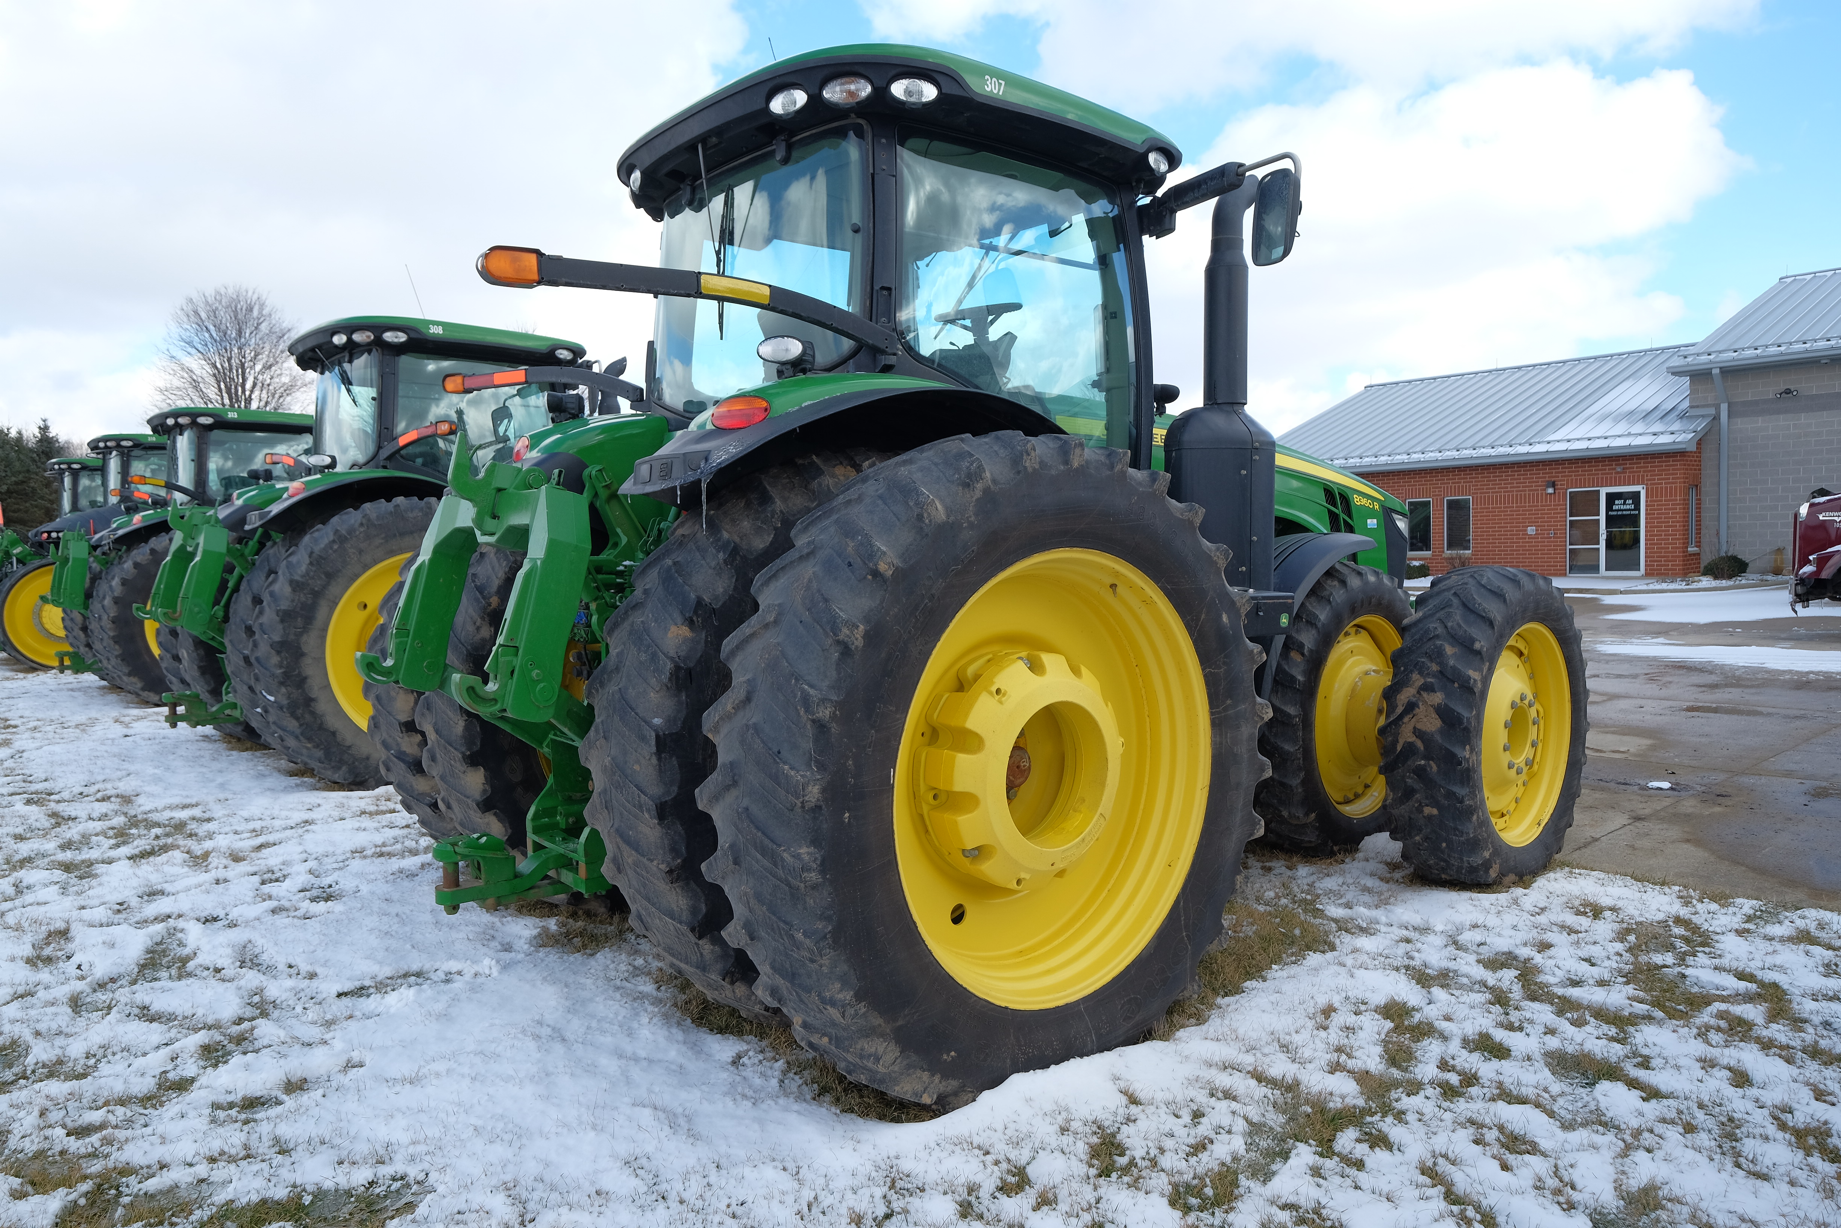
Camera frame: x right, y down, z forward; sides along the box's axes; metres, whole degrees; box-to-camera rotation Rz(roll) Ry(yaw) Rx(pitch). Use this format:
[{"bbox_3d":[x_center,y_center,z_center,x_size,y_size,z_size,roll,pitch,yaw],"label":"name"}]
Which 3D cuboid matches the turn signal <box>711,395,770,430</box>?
[{"bbox_3d":[-0.536,-0.622,3.494,0.220,0.115,0.090,2,3,38],"label":"turn signal"}]

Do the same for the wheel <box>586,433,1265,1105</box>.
[{"bbox_3d":[0.069,0.431,3.703,2.000,1.950,1.235,-1,3,-40],"label":"wheel"}]

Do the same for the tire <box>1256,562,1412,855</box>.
[{"bbox_3d":[2.185,0.505,5.855,1.530,1.500,0.380,-1,3,-40],"label":"tire"}]

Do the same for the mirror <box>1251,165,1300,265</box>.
[{"bbox_3d":[1.364,-1.522,4.320,0.090,0.380,0.190,-1,3,-30],"label":"mirror"}]

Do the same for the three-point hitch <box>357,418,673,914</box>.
[{"bbox_3d":[-1.402,0.199,3.981,0.920,1.680,1.250,-1,3,-40],"label":"three-point hitch"}]

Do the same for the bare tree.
[{"bbox_3d":[-24.521,-6.131,40.000,7.300,11.400,7.300,1,2,0],"label":"bare tree"}]

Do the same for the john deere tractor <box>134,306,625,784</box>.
[{"bbox_3d":[-3.295,-0.565,9.919,6.000,3.270,3.600,-2,3,-42],"label":"john deere tractor"}]

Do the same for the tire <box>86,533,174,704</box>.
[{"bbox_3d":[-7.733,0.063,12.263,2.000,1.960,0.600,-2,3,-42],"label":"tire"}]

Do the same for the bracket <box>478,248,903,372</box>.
[{"bbox_3d":[-0.598,-0.908,3.360,1.430,0.220,0.100,-1,3,-40],"label":"bracket"}]

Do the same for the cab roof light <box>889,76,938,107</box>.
[{"bbox_3d":[-0.020,-1.772,3.850,0.165,0.100,0.090,1,2,3],"label":"cab roof light"}]

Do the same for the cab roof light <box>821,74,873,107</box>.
[{"bbox_3d":[-0.242,-1.791,3.878,0.180,0.100,0.090,2,3,22],"label":"cab roof light"}]

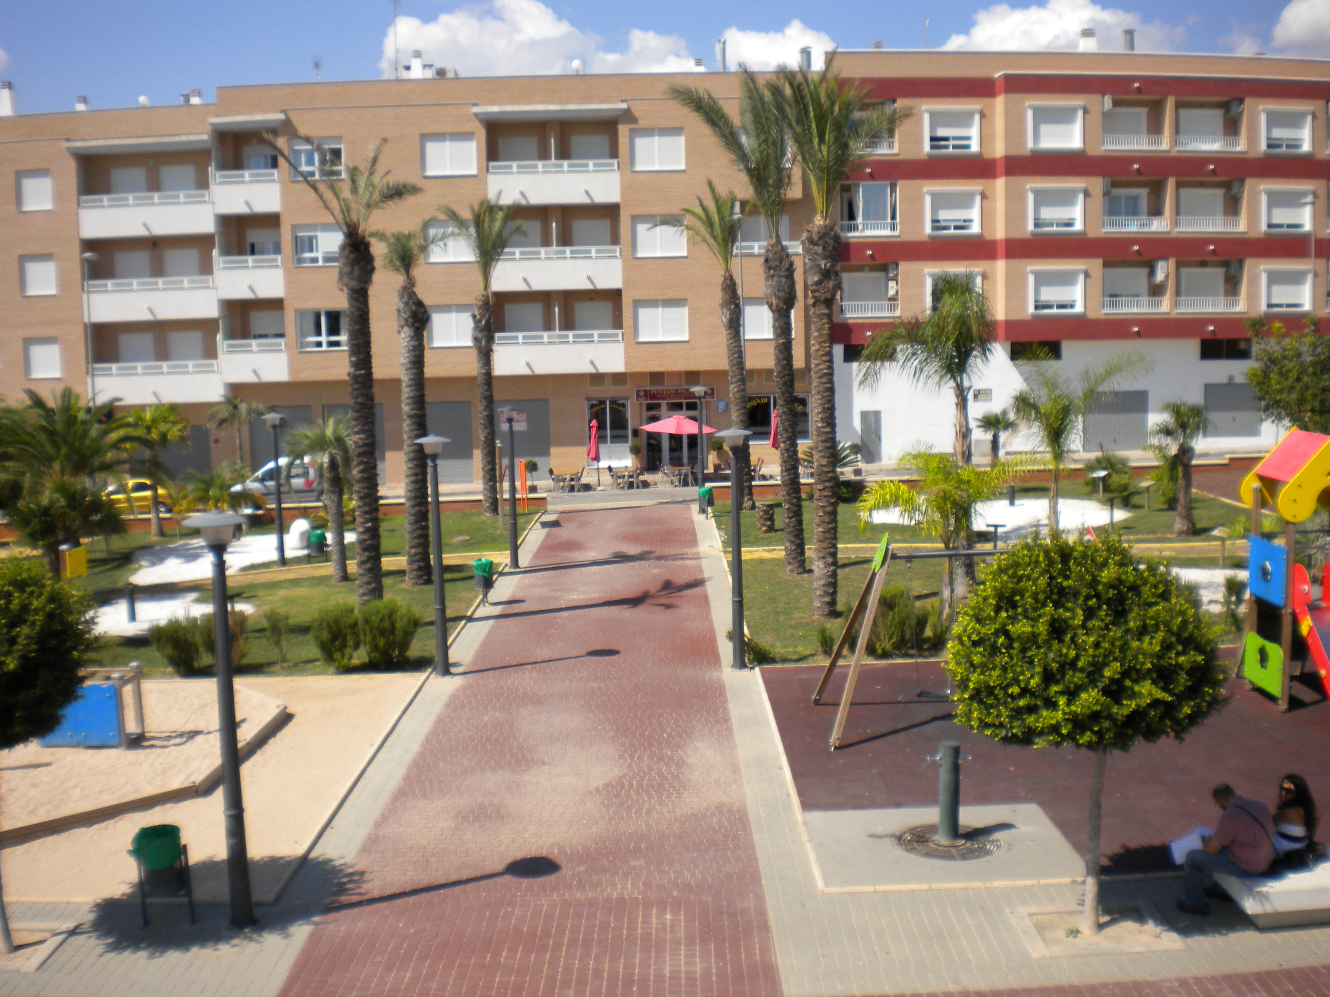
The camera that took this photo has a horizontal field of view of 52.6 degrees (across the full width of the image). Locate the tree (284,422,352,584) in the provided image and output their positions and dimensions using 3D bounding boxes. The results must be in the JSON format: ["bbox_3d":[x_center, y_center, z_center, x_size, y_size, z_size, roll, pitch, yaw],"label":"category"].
[{"bbox_3d":[-7.272,0.026,29.082,1.750,3.527,1.750,-1,6,0],"label":"tree"}]

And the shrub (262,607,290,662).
[{"bbox_3d":[-6.416,2.248,22.201,0.450,0.900,0.450,-1,5,0],"label":"shrub"}]

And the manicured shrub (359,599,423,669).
[{"bbox_3d":[-4.297,2.080,21.111,1.014,1.030,1.014,-1,7,0],"label":"manicured shrub"}]

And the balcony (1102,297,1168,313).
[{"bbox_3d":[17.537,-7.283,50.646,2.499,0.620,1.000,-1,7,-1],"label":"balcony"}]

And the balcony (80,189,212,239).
[{"bbox_3d":[-18.378,-10.137,48.266,4.765,1.564,1.300,-1,7,-1],"label":"balcony"}]

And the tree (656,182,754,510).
[{"bbox_3d":[1.244,-4.540,40.844,2.950,9.880,2.900,-1,7,0],"label":"tree"}]

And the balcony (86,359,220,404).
[{"bbox_3d":[-18.041,-4.180,48.340,4.800,1.480,1.300,-1,6,0],"label":"balcony"}]

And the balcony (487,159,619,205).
[{"bbox_3d":[-3.986,-11.407,48.862,4.750,1.546,1.300,-1,7,-1],"label":"balcony"}]

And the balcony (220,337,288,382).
[{"bbox_3d":[-14.835,-5.069,49.246,2.420,1.500,1.300,-1,7,0],"label":"balcony"}]

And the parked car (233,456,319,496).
[{"bbox_3d":[-12.674,-0.452,45.000,4.000,1.800,1.720,-3,7,-10],"label":"parked car"}]

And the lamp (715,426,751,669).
[{"bbox_3d":[1.056,0.795,21.109,0.560,3.790,0.560,-1,7,0],"label":"lamp"}]

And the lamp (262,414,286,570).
[{"bbox_3d":[-9.041,-0.225,31.375,0.540,3.619,0.540,-1,6,0],"label":"lamp"}]

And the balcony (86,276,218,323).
[{"bbox_3d":[-18.086,-7.045,48.024,4.800,1.480,1.300,-1,6,0],"label":"balcony"}]

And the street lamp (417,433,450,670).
[{"bbox_3d":[-3.409,0.855,20.089,0.540,3.595,0.540,-1,6,0],"label":"street lamp"}]

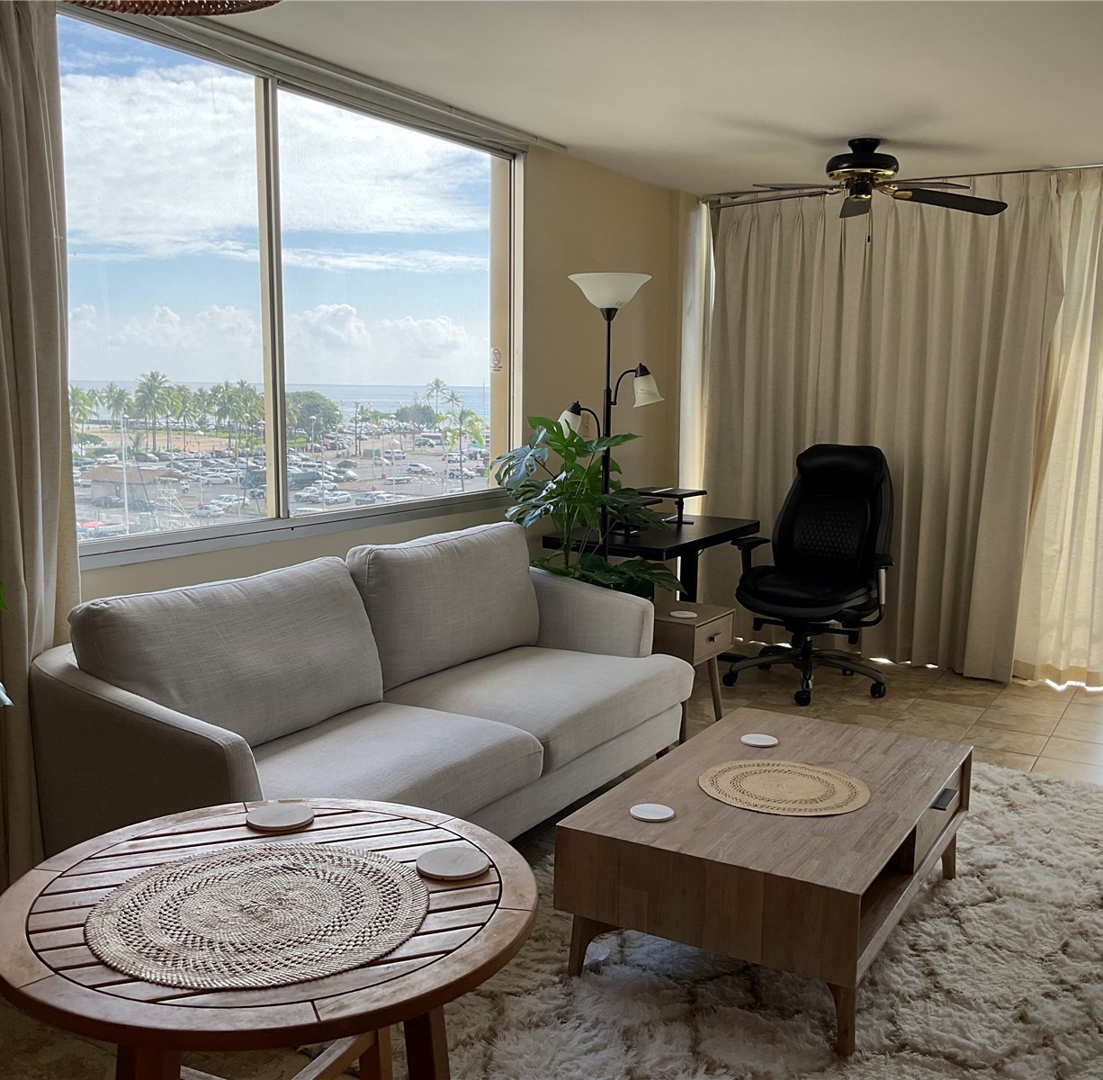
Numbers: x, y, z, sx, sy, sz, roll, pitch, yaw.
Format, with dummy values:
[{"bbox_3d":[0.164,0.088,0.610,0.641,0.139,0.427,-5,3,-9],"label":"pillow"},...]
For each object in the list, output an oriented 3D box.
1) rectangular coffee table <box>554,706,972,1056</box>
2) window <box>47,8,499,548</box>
[{"bbox_3d":[0.615,0.820,3.183,0.718,0.372,1.201,5,8,29],"label":"rectangular coffee table"},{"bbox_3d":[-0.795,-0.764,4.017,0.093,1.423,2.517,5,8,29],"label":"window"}]

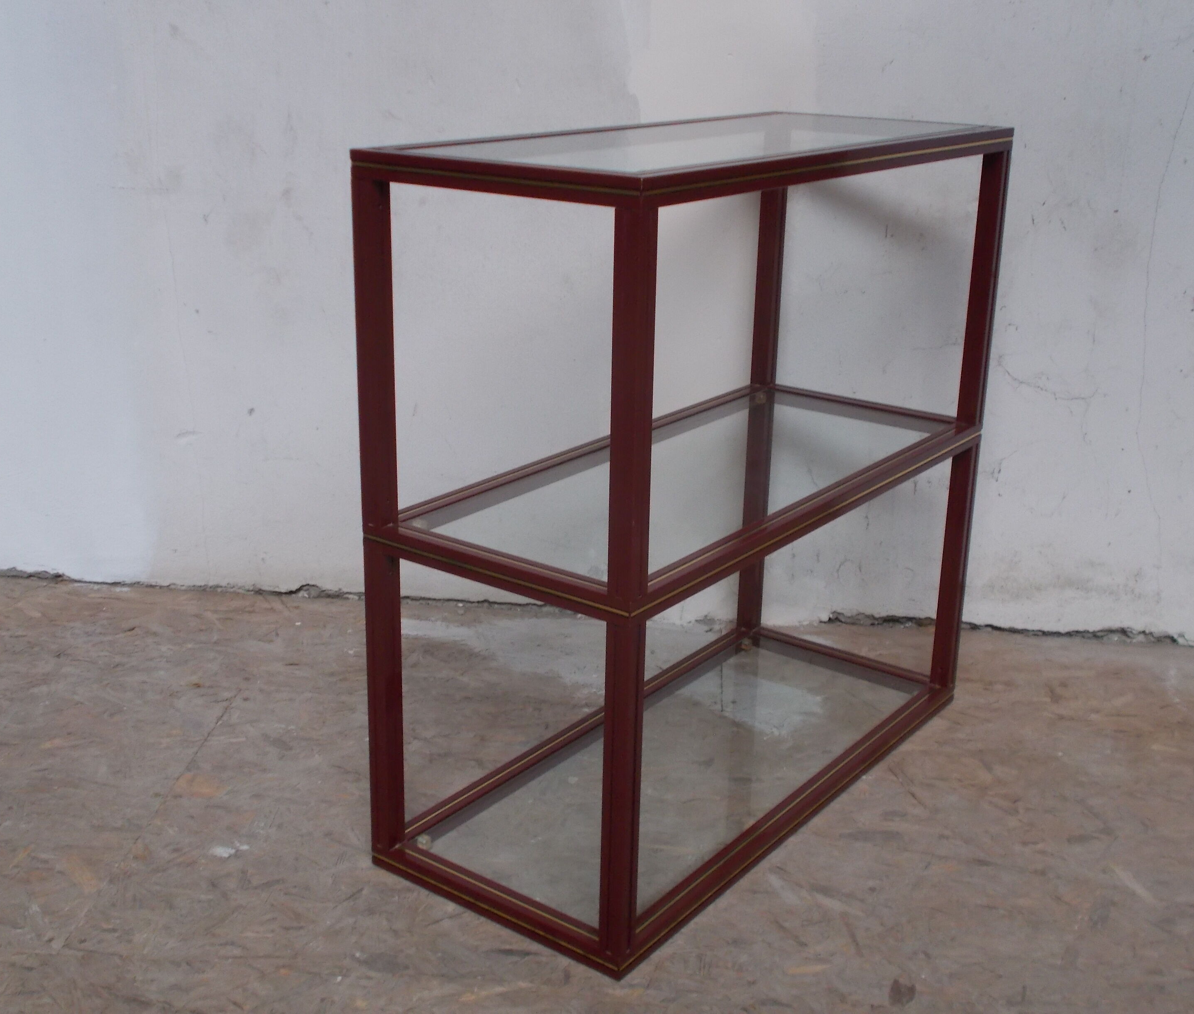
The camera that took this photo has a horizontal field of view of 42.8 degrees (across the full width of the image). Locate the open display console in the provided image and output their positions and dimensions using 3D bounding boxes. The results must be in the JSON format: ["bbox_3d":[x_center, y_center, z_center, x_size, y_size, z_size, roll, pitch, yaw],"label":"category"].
[{"bbox_3d":[0.147,-0.039,1.978,0.373,0.860,0.889,14,22,34],"label":"open display console"}]

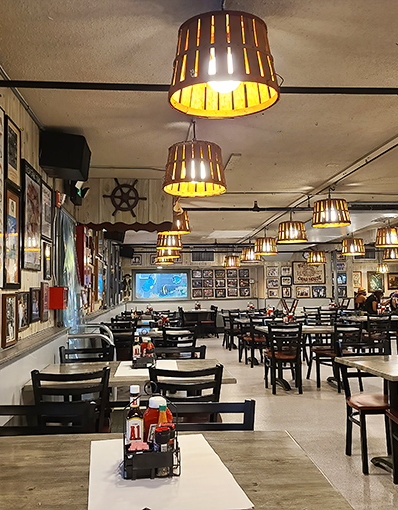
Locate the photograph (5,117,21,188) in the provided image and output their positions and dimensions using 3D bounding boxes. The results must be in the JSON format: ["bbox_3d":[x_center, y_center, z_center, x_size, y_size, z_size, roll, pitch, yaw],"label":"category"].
[{"bbox_3d":[-1.097,-0.595,3.041,0.028,0.370,0.285,-1,-4,-4],"label":"photograph"}]

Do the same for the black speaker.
[{"bbox_3d":[-1.094,-0.796,4.201,0.325,0.268,0.450,5,-4,-4],"label":"black speaker"}]

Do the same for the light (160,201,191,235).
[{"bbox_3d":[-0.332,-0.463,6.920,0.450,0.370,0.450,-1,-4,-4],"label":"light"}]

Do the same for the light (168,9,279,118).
[{"bbox_3d":[0.103,-0.785,2.123,0.450,0.280,0.450,0,-4,-5],"label":"light"}]

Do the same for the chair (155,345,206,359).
[{"bbox_3d":[-0.136,1.143,3.865,0.430,0.850,0.470,0,-4,-5],"label":"chair"}]

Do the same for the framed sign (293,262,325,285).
[{"bbox_3d":[3.351,0.558,15.500,1.020,0.690,0.040,-1,-4,-5],"label":"framed sign"}]

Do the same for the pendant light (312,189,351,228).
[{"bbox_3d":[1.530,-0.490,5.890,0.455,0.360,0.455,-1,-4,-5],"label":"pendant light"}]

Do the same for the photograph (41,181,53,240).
[{"bbox_3d":[-1.272,-0.355,4.283,0.030,0.485,0.440,-1,-4,-5],"label":"photograph"}]

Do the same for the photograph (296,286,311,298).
[{"bbox_3d":[2.938,1.060,14.356,0.350,0.295,0.030,-1,-4,-5],"label":"photograph"}]

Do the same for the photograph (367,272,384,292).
[{"bbox_3d":[4.506,0.700,13.000,0.430,0.540,0.035,-1,-4,-4],"label":"photograph"}]

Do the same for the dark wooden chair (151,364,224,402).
[{"bbox_3d":[-0.080,1.071,3.110,0.430,0.840,0.470,-1,-4,-5],"label":"dark wooden chair"}]

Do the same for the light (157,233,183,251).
[{"bbox_3d":[-0.494,-0.225,8.700,0.450,0.290,0.450,-1,-4,-4],"label":"light"}]

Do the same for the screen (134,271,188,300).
[{"bbox_3d":[-1.002,0.823,13.640,1.412,0.760,0.080,-1,-4,-5],"label":"screen"}]

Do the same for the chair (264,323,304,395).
[{"bbox_3d":[1.049,1.252,6.279,0.410,0.840,0.460,-1,-4,-4],"label":"chair"}]

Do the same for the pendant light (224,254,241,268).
[{"bbox_3d":[0.892,0.172,13.555,0.455,0.310,0.455,-1,-4,-5],"label":"pendant light"}]

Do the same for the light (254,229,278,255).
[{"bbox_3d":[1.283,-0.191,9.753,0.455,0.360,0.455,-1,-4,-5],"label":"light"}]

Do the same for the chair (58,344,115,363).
[{"bbox_3d":[-0.808,1.089,3.581,0.420,0.840,0.460,-1,-4,-4],"label":"chair"}]

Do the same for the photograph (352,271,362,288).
[{"bbox_3d":[4.024,0.641,13.000,0.290,0.430,0.030,-1,-4,-4],"label":"photograph"}]

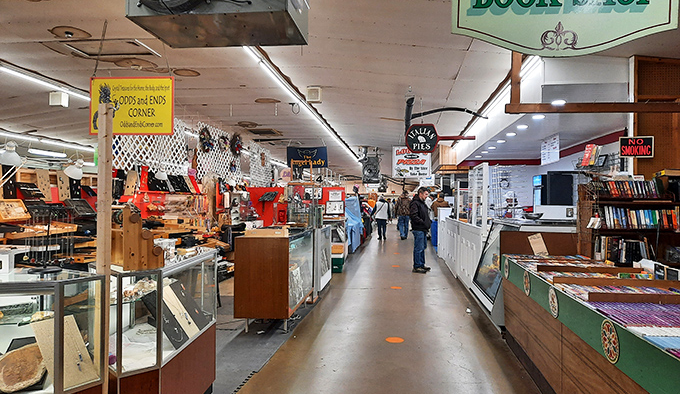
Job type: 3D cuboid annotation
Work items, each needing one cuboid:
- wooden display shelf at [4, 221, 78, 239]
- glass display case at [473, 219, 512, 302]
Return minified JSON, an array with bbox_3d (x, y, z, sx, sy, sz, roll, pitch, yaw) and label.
[{"bbox_3d":[-2.860,0.310,4.700,0.320,0.090,1.050,0,0,-2],"label":"wooden display shelf"},{"bbox_3d":[2.180,0.920,6.000,0.950,1.210,1.450,0,0,7],"label":"glass display case"}]

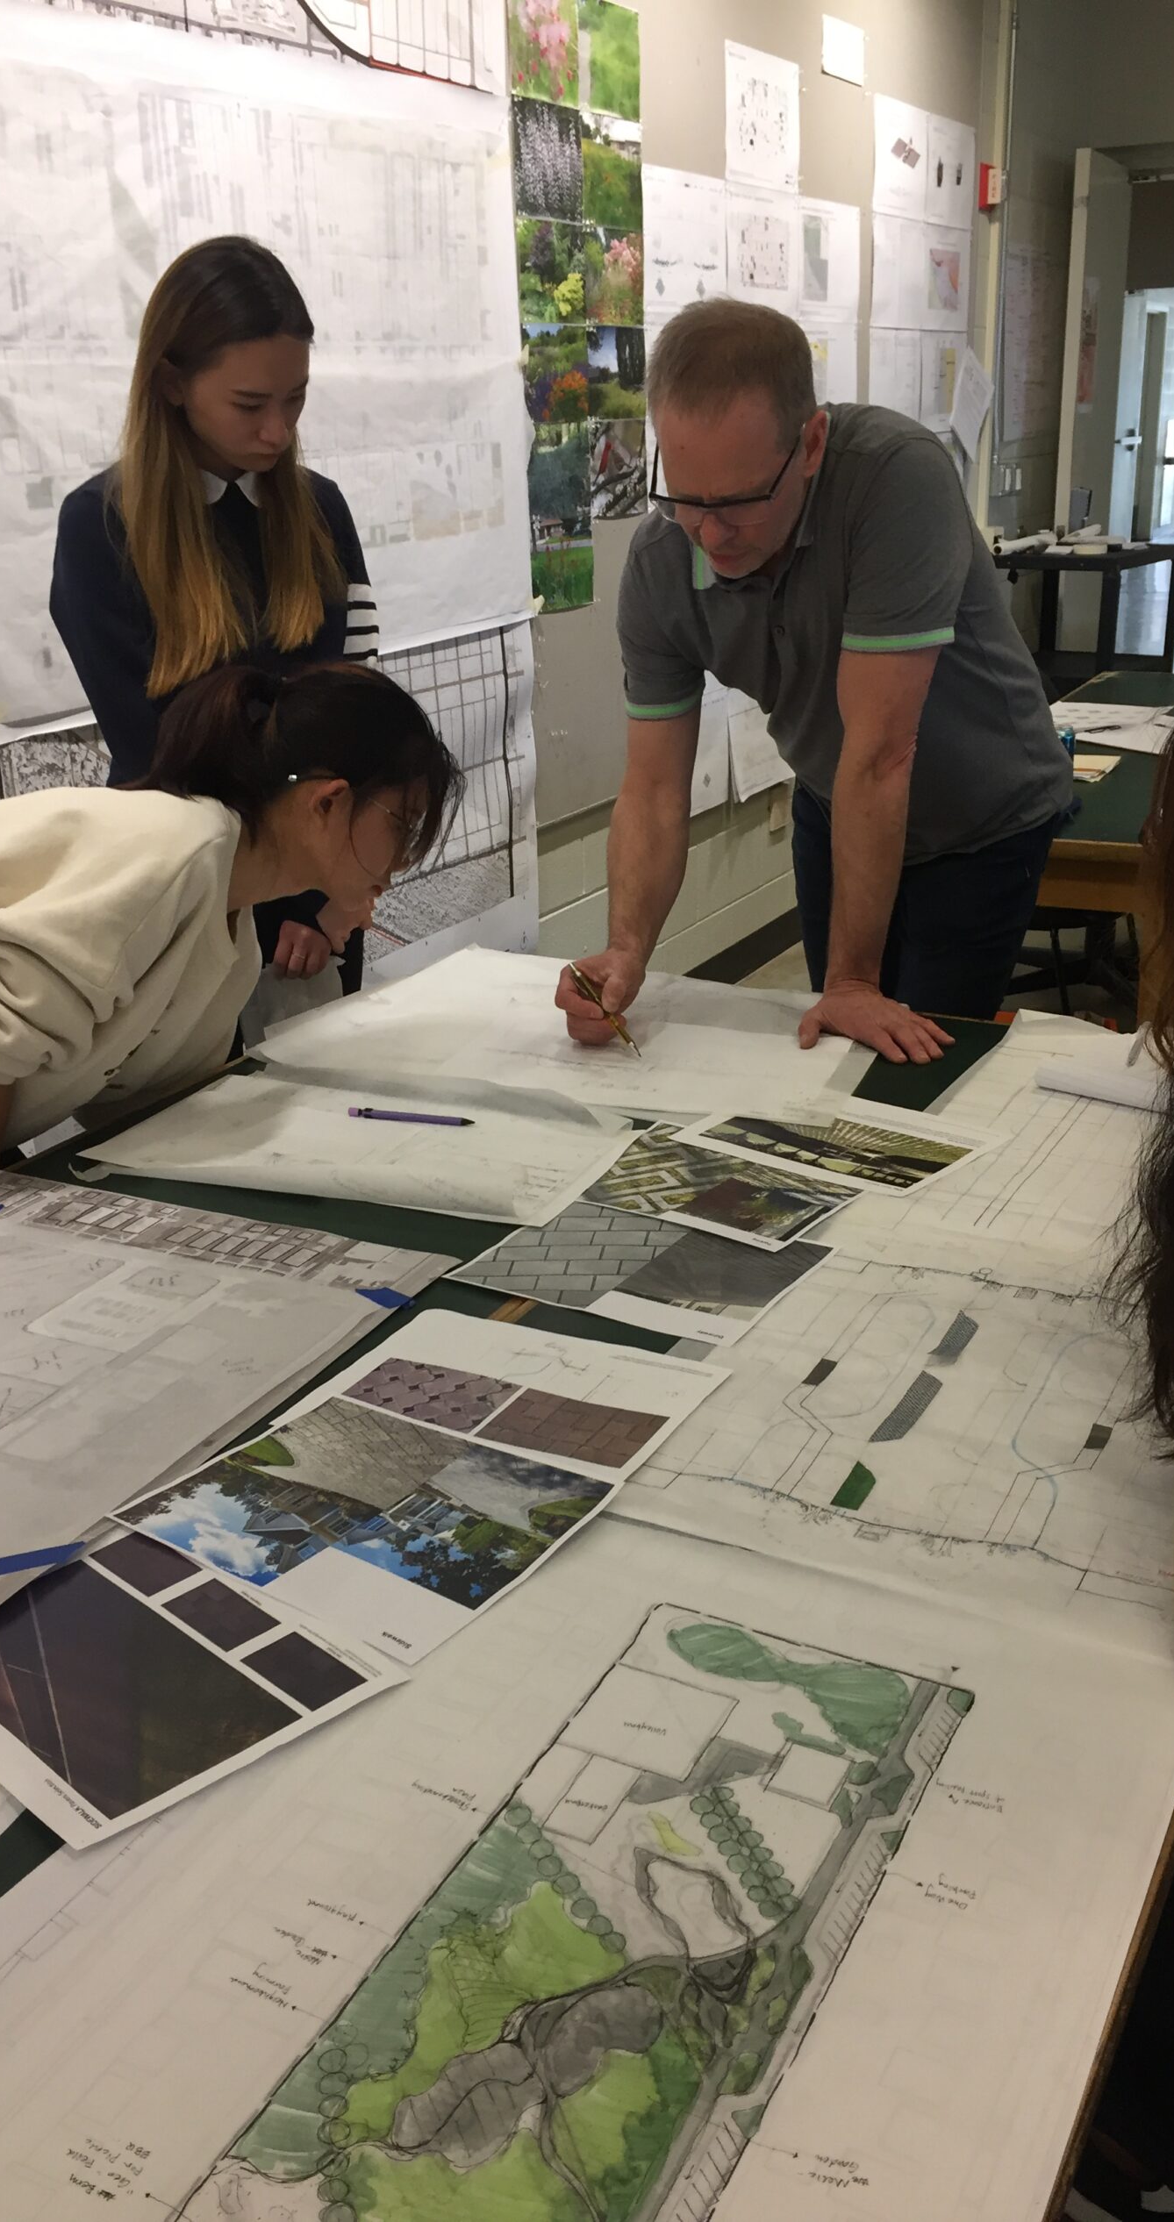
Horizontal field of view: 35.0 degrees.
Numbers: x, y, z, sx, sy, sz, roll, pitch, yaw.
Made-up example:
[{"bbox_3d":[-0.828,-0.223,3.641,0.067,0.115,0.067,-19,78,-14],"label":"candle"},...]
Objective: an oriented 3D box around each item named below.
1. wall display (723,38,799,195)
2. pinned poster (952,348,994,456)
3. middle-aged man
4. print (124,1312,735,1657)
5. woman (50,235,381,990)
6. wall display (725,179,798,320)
[{"bbox_3d":[0.419,-2.308,4.342,0.010,0.279,0.430,9,23,27],"label":"wall display"},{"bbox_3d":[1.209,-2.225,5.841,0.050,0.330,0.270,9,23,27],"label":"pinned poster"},{"bbox_3d":[0.330,-0.211,2.363,0.520,1.510,0.800,13,25,34],"label":"middle-aged man"},{"bbox_3d":[-0.113,0.239,1.337,0.280,0.020,0.395,10,23,30],"label":"print"},{"bbox_3d":[-0.422,-0.280,2.471,0.460,1.610,0.320,-20,27,-40],"label":"woman"},{"bbox_3d":[0.429,-2.044,4.442,0.010,0.280,0.432,9,23,27],"label":"wall display"}]

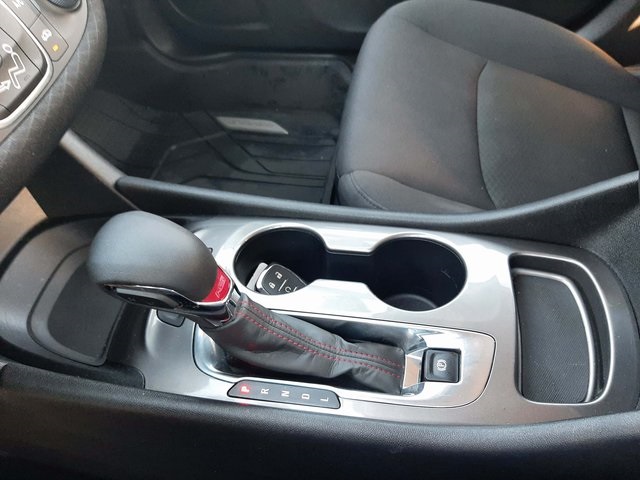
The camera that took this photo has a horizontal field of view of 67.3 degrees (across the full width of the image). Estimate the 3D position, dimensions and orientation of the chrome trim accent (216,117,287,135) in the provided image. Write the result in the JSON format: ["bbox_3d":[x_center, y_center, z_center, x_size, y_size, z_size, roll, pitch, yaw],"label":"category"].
[{"bbox_3d":[-0.146,-0.243,1.021,0.163,0.010,0.036,7,57,12],"label":"chrome trim accent"}]

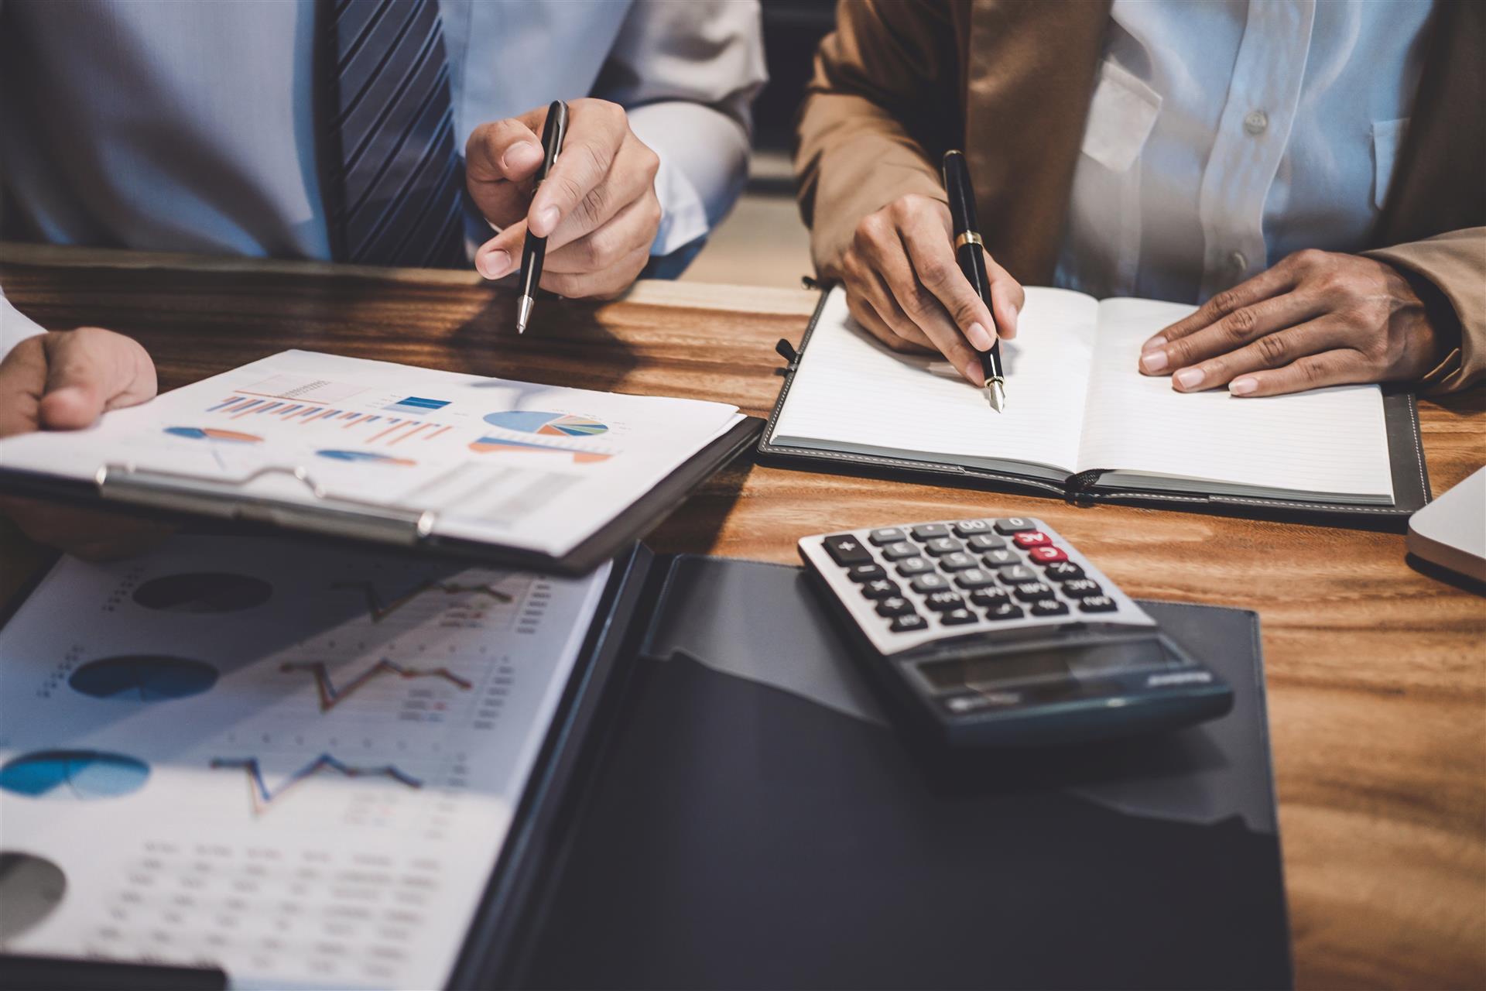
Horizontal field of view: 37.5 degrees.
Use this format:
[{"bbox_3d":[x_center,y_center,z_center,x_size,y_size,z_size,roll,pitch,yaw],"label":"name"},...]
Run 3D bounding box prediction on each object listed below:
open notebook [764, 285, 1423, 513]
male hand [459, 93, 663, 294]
[{"bbox_3d":[0.187,-0.054,1.145,0.325,0.020,0.212,6,28,10],"label":"open notebook"},{"bbox_3d":[-0.086,-0.149,1.090,0.093,0.090,0.122,13,30,22],"label":"male hand"}]

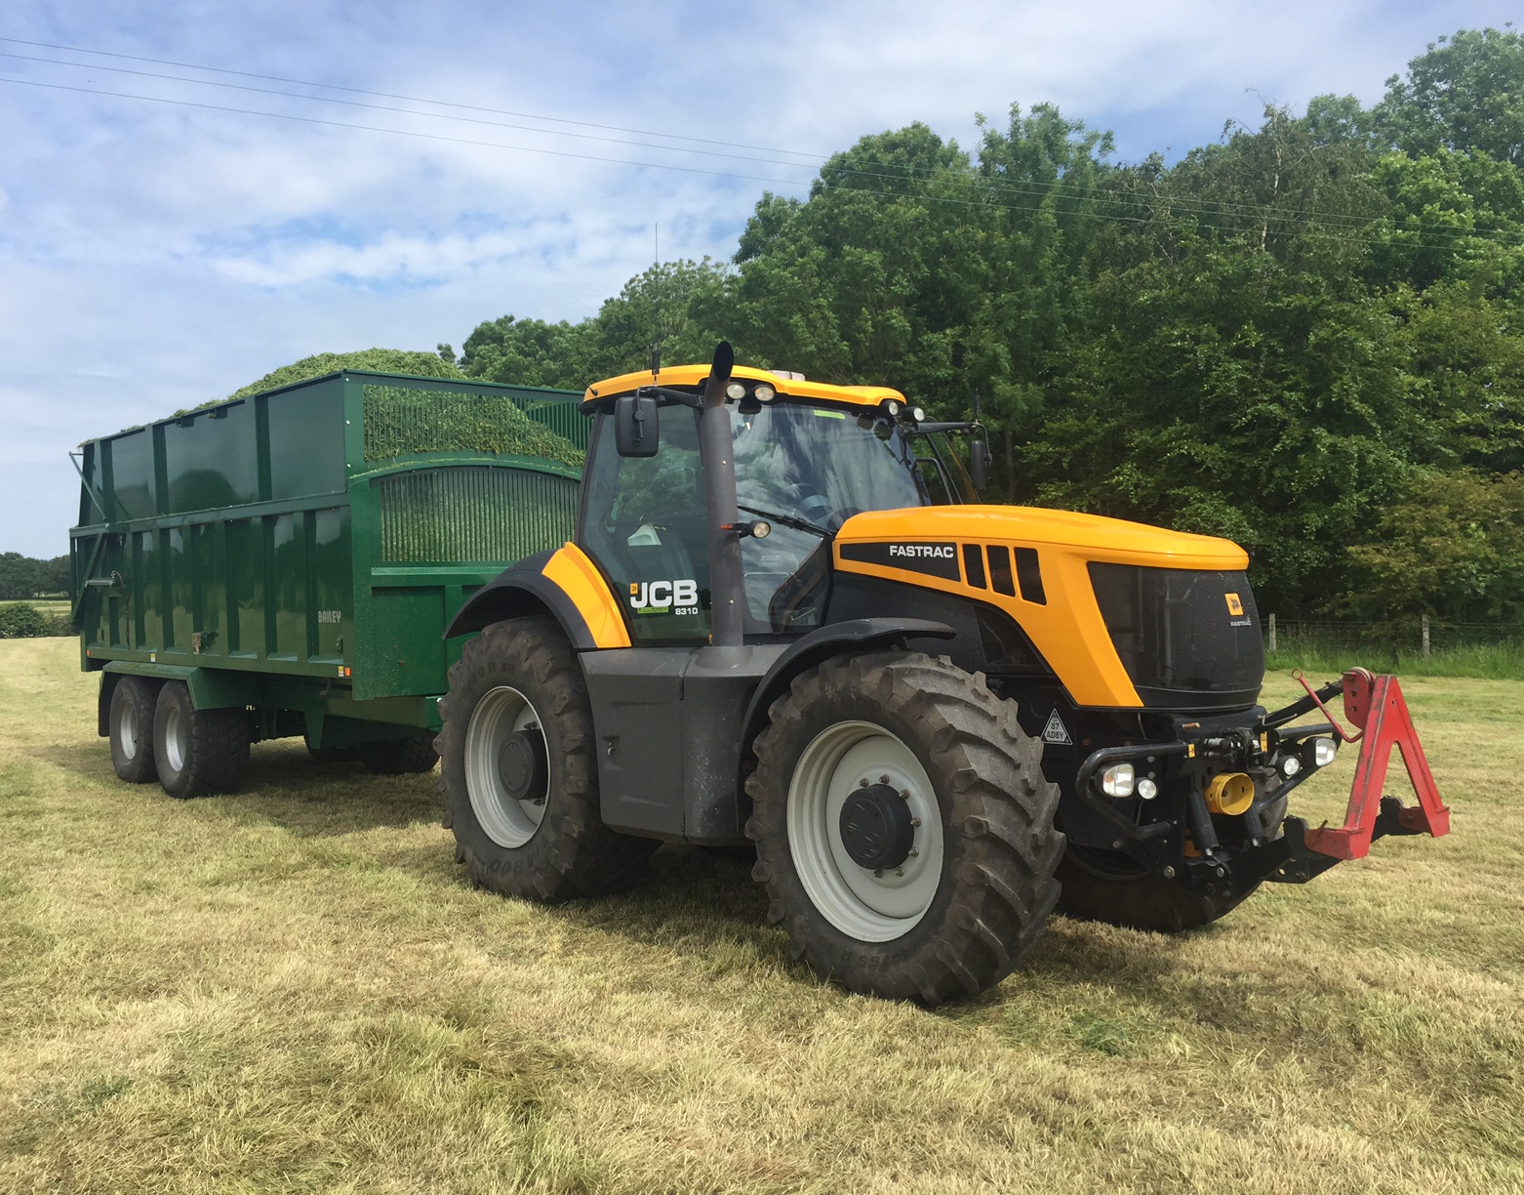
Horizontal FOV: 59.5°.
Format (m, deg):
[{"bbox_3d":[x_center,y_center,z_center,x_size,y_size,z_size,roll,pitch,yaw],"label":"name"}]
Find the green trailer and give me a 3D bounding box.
[{"bbox_3d":[-4.362,0.082,13.274,2.450,3.660,7.750,-2,1,-43],"label":"green trailer"}]

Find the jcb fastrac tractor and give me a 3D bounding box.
[{"bbox_3d":[0.727,0.192,7.833,2.800,3.330,5.900,-2,1,-42],"label":"jcb fastrac tractor"}]

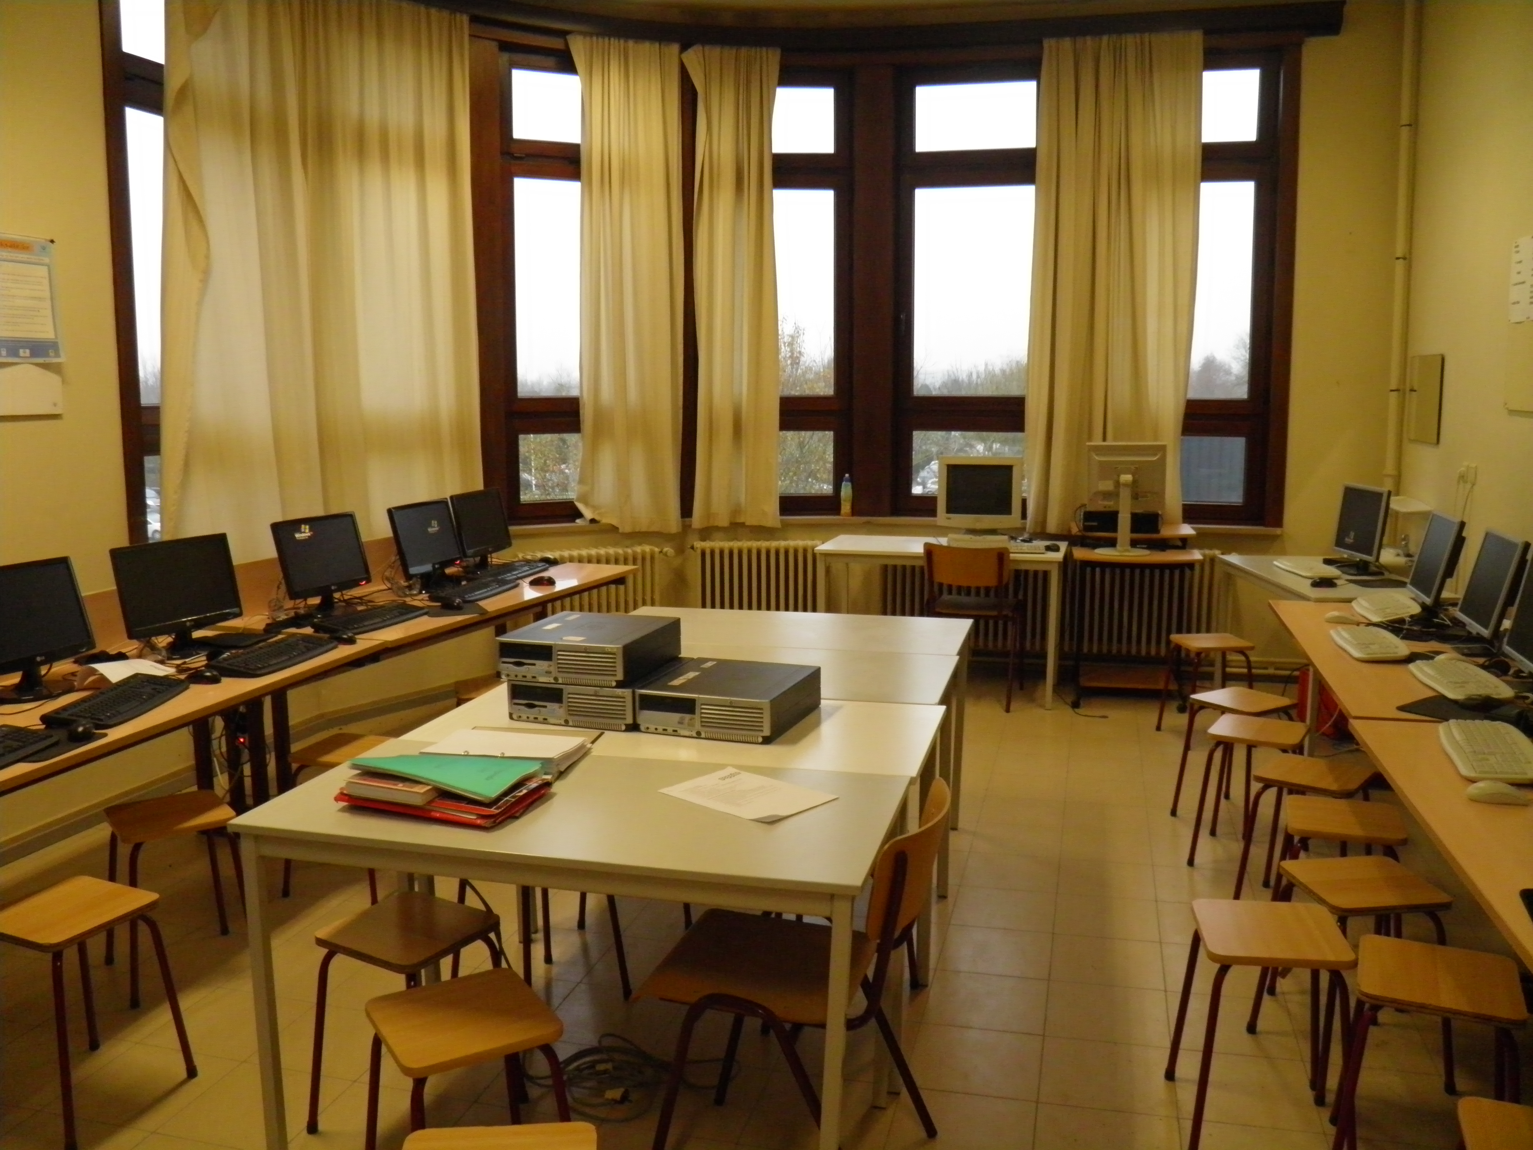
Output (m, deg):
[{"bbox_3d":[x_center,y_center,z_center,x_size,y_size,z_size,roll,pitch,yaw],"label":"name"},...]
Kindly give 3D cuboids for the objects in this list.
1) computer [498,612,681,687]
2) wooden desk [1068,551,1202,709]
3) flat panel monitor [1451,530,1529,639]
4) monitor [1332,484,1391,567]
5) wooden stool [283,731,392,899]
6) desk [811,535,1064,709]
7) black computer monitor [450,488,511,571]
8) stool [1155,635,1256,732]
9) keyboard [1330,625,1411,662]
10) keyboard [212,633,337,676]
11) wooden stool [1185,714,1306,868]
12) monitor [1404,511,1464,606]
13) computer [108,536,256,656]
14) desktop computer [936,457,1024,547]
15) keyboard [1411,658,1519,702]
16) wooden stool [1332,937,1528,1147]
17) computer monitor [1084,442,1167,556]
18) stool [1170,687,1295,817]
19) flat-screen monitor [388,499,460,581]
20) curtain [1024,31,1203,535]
[{"bbox_3d":[-0.447,0.186,3.193,0.338,0.100,0.379,2,9,17],"label":"computer"},{"bbox_3d":[1.894,0.240,6.429,0.640,0.770,0.540,2,9,9],"label":"wooden desk"},{"bbox_3d":[2.231,0.049,3.818,0.190,0.370,0.375,2,9,14],"label":"flat panel monitor"},{"bbox_3d":[2.579,-0.196,5.363,0.200,0.380,0.375,0,9,-2],"label":"monitor"},{"bbox_3d":[-1.319,0.766,3.958,0.330,0.448,0.330,2,9,10],"label":"wooden stool"},{"bbox_3d":[0.924,0.225,6.509,1.210,0.766,0.620,3,9,15],"label":"desk"},{"bbox_3d":[-1.279,-0.192,5.576,0.170,0.365,0.440,3,9,16],"label":"black computer monitor"},{"bbox_3d":[1.984,0.517,5.542,0.330,0.450,0.330,-1,9,-4],"label":"stool"},{"bbox_3d":[1.878,0.206,3.865,0.160,0.035,0.435,2,9,14],"label":"keyboard"},{"bbox_3d":[-1.472,0.240,3.734,0.165,0.035,0.450,1,9,11],"label":"keyboard"},{"bbox_3d":[1.604,0.721,4.074,0.325,0.452,0.325,5,10,30],"label":"wooden stool"},{"bbox_3d":[2.319,-0.017,4.272,0.200,0.380,0.373,2,9,15],"label":"monitor"},{"bbox_3d":[-1.860,0.068,3.909,0.175,0.350,0.442,3,9,23],"label":"computer"},{"bbox_3d":[1.117,-0.385,6.464,0.425,0.455,0.420,2,9,13],"label":"desktop computer"},{"bbox_3d":[1.916,0.282,3.432,0.165,0.028,0.440,-5,7,14],"label":"keyboard"},{"bbox_3d":[1.318,1.008,2.469,0.330,0.448,0.330,4,10,25],"label":"wooden stool"},{"bbox_3d":[1.837,-0.391,6.322,0.410,0.545,0.230,1,9,7],"label":"computer monitor"},{"bbox_3d":[1.711,0.665,4.461,0.325,0.452,0.325,-6,10,-34],"label":"stool"},{"bbox_3d":[-1.383,-0.118,5.068,0.190,0.365,0.440,2,9,18],"label":"flat-screen monitor"},{"bbox_3d":[1.776,-1.477,6.370,0.810,2.520,0.160,2,9,15],"label":"curtain"}]

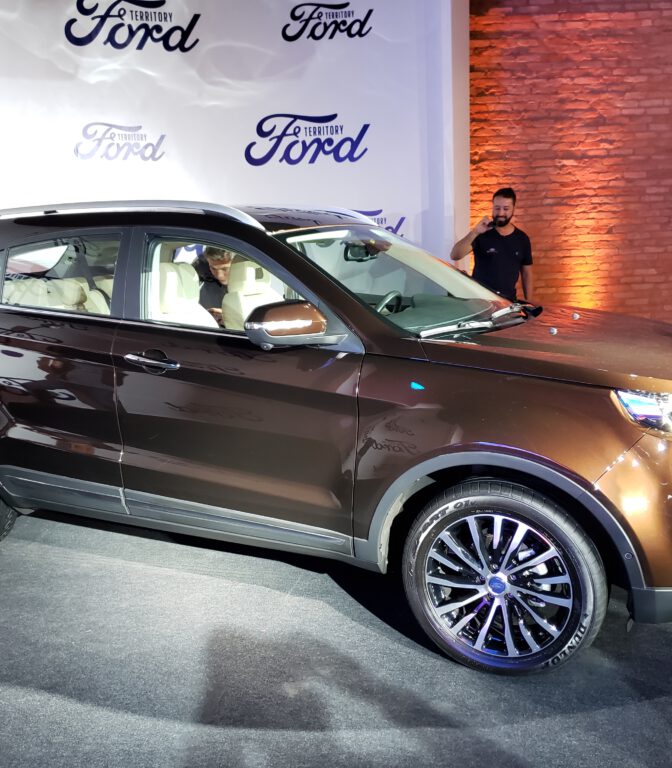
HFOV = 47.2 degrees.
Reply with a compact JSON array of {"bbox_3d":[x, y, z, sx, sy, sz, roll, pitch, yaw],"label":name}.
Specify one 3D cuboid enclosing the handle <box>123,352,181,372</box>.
[{"bbox_3d":[-0.710,-0.085,2.958,0.250,0.050,0.055,4,13,24],"label":"handle"}]

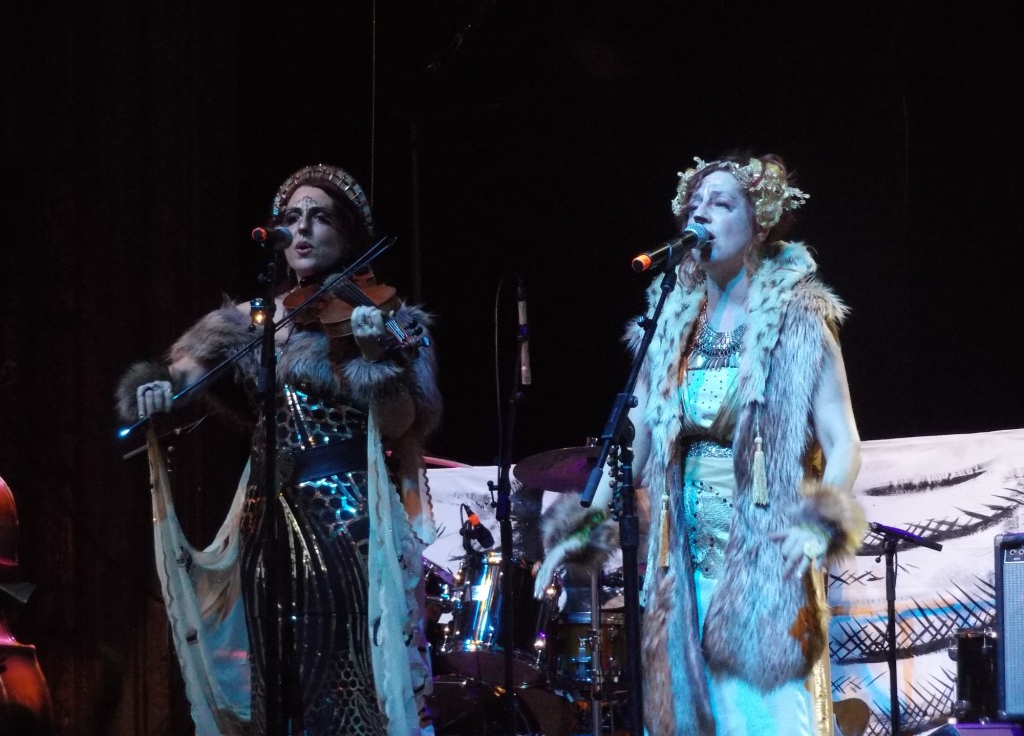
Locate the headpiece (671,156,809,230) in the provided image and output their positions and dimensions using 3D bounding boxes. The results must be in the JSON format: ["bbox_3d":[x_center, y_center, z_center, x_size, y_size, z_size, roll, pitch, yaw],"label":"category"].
[{"bbox_3d":[0.473,-0.365,5.900,0.235,0.140,0.195,0,-14,39],"label":"headpiece"}]

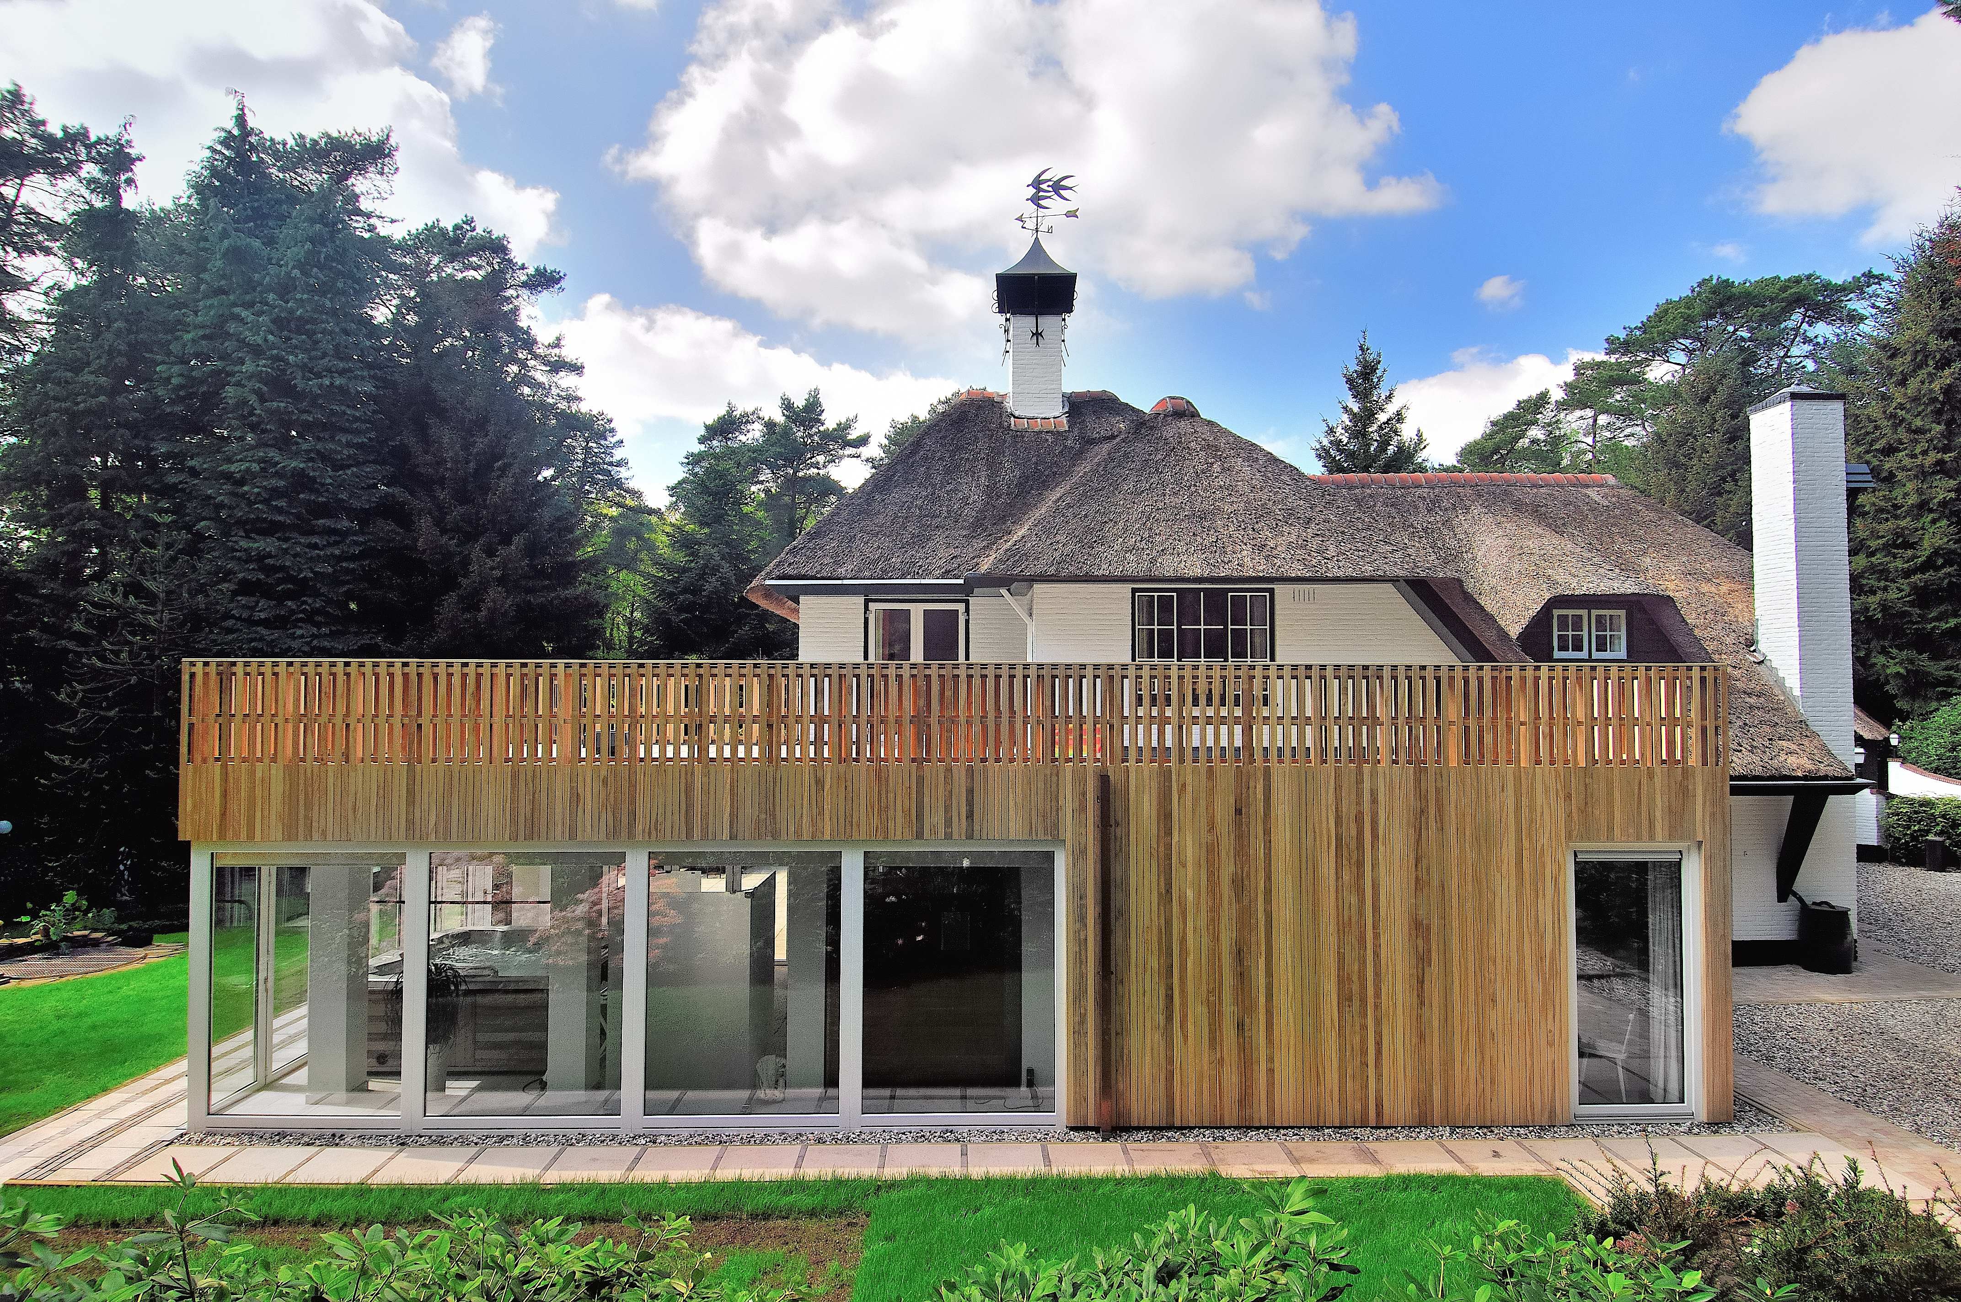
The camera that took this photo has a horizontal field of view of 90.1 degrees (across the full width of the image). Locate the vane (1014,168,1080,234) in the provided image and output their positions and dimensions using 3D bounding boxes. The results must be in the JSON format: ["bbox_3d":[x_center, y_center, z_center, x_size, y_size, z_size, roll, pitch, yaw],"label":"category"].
[{"bbox_3d":[1.085,-7.307,15.940,1.027,1.140,0.450,0,-2,7],"label":"vane"}]

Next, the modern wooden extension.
[{"bbox_3d":[-0.174,2.152,10.938,13.284,3.979,5.100,0,-2,-1],"label":"modern wooden extension"}]

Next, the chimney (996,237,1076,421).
[{"bbox_3d":[0.864,-5.043,15.810,1.270,3.021,1.200,0,-2,-1],"label":"chimney"}]

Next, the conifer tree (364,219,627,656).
[{"bbox_3d":[-11.286,-2.859,22.884,6.081,14.728,6.081,0,-2,-1],"label":"conifer tree"}]

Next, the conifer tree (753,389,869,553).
[{"bbox_3d":[-5.545,-1.911,31.975,3.836,13.462,3.836,0,-2,-1],"label":"conifer tree"}]

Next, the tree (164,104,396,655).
[{"bbox_3d":[-15.171,-3.821,21.337,4.947,16.530,4.947,0,-2,-1],"label":"tree"}]

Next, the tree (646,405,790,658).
[{"bbox_3d":[-7.751,-1.299,28.909,4.228,12.025,4.228,0,-2,-1],"label":"tree"}]

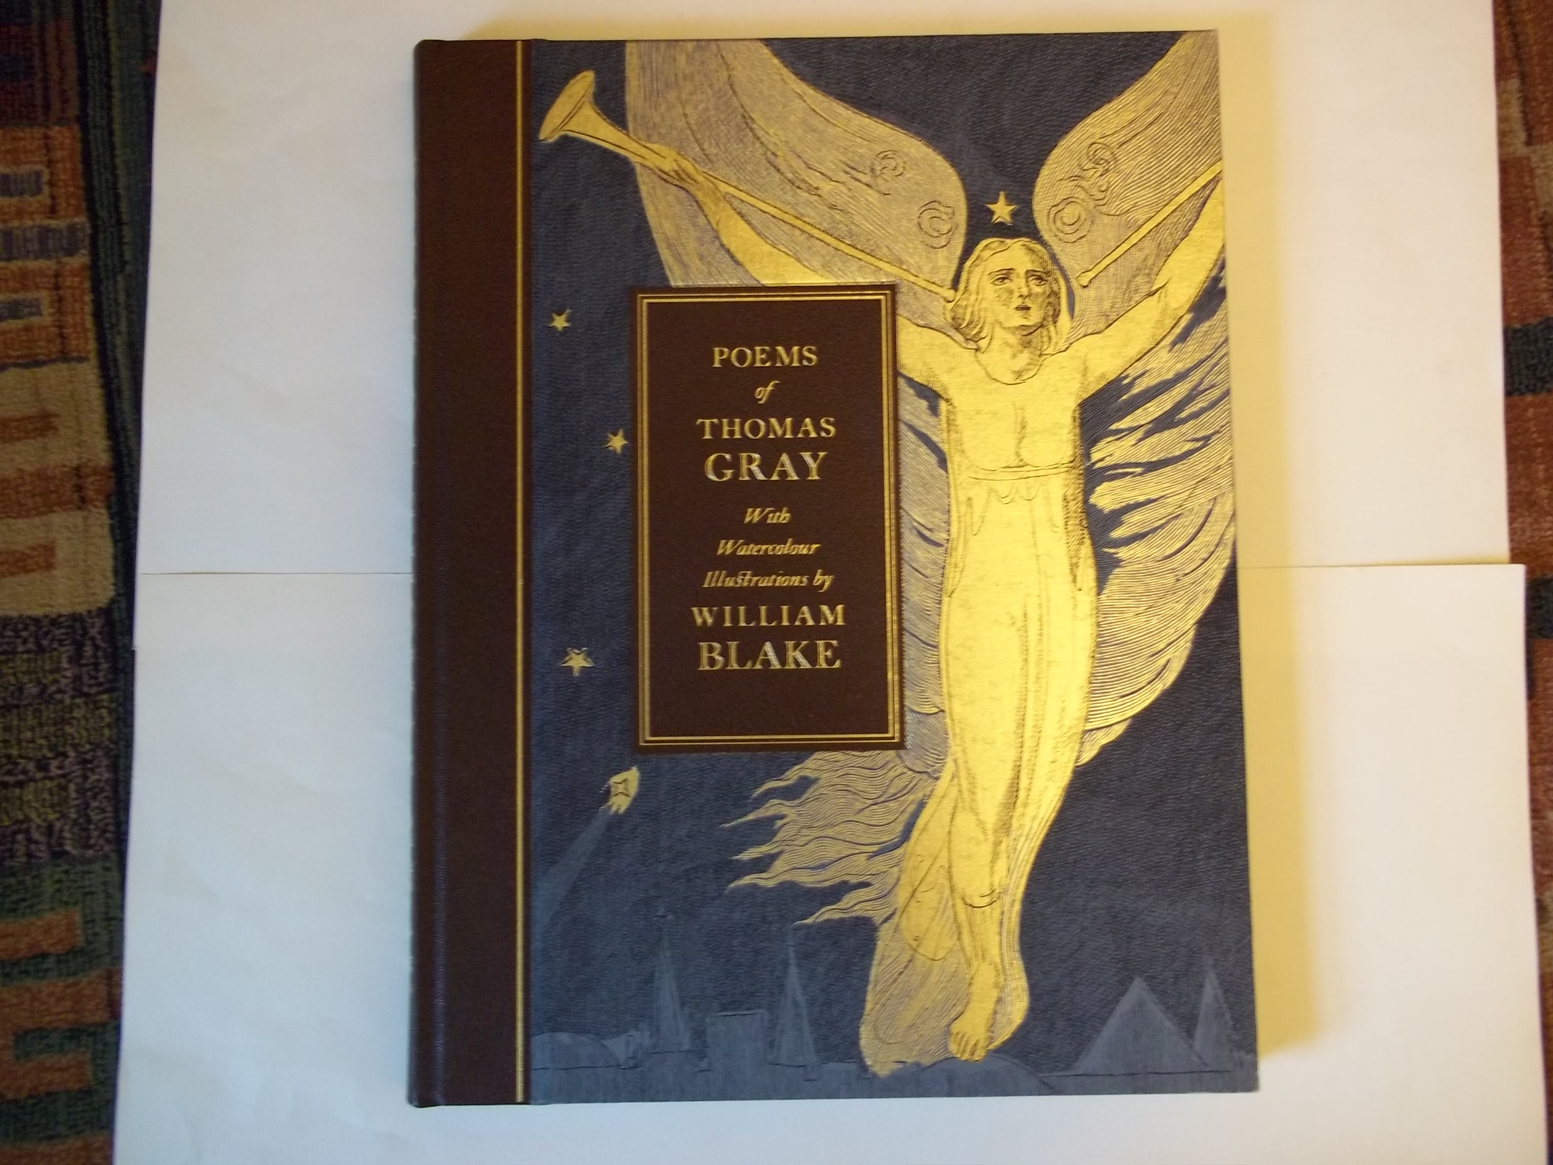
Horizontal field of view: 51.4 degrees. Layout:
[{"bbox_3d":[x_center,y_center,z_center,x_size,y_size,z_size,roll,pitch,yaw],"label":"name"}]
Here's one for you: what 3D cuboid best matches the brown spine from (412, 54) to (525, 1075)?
[{"bbox_3d":[-0.089,-0.006,0.480,0.034,0.027,0.309,-1,85,0],"label":"brown spine"}]

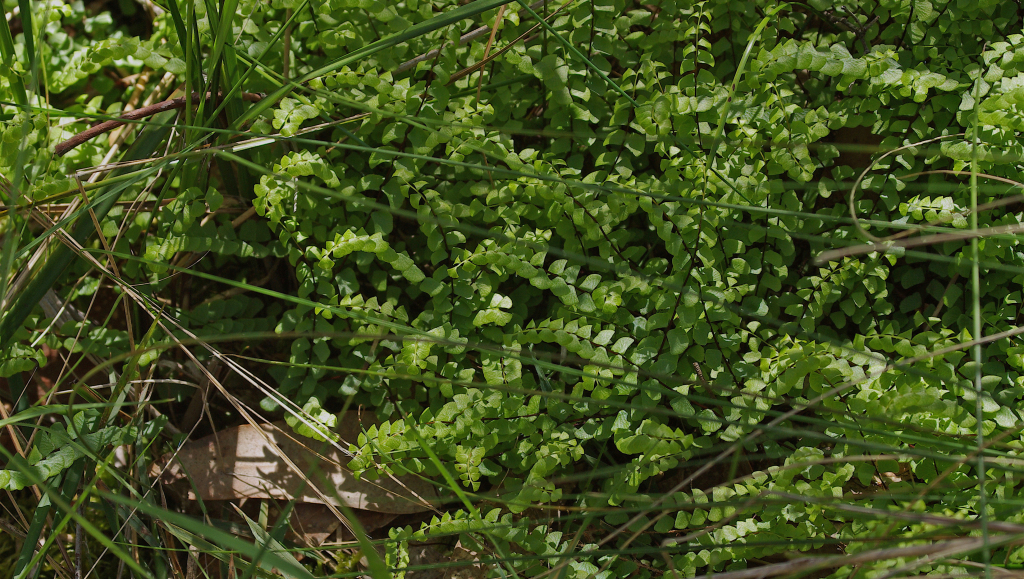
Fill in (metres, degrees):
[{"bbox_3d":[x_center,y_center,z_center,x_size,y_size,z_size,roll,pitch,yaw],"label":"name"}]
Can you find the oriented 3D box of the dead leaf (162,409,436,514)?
[{"bbox_3d":[-0.094,0.075,1.480,0.126,0.014,0.052,2,50,2],"label":"dead leaf"}]

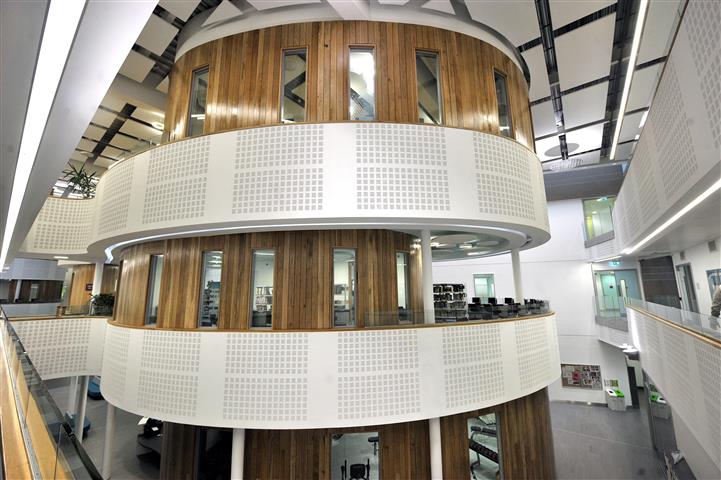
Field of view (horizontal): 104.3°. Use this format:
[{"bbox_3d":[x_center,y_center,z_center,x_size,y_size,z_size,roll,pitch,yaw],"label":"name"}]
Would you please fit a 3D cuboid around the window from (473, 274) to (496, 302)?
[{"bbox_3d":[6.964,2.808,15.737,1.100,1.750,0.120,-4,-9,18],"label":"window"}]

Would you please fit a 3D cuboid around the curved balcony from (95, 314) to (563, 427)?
[{"bbox_3d":[-0.977,2.962,7.296,14.800,1.800,3.900,-1,-8,0],"label":"curved balcony"}]

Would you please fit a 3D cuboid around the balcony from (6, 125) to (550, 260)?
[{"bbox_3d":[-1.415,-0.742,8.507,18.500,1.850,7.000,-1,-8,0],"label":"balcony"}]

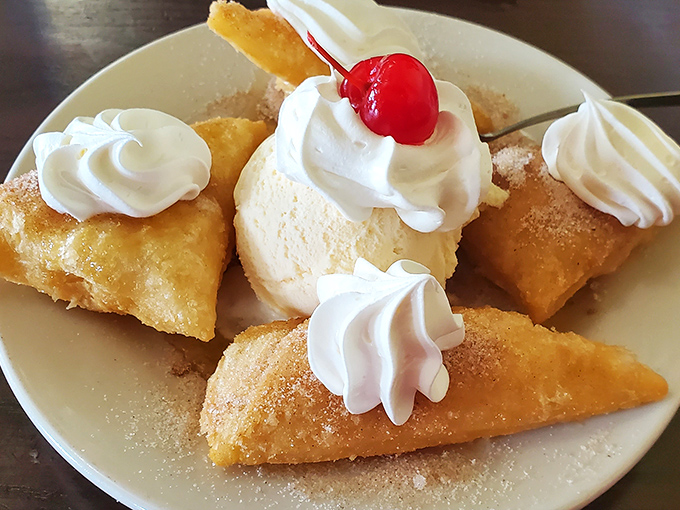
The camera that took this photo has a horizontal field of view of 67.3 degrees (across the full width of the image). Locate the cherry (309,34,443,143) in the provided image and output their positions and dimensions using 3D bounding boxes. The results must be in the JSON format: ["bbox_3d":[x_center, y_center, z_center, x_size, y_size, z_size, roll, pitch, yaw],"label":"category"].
[{"bbox_3d":[0.006,-0.036,0.106,0.021,0.033,0.021,0,69,48],"label":"cherry"}]

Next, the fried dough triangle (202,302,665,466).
[{"bbox_3d":[0.022,0.026,0.133,0.116,0.028,0.038,-4,54,-5],"label":"fried dough triangle"}]

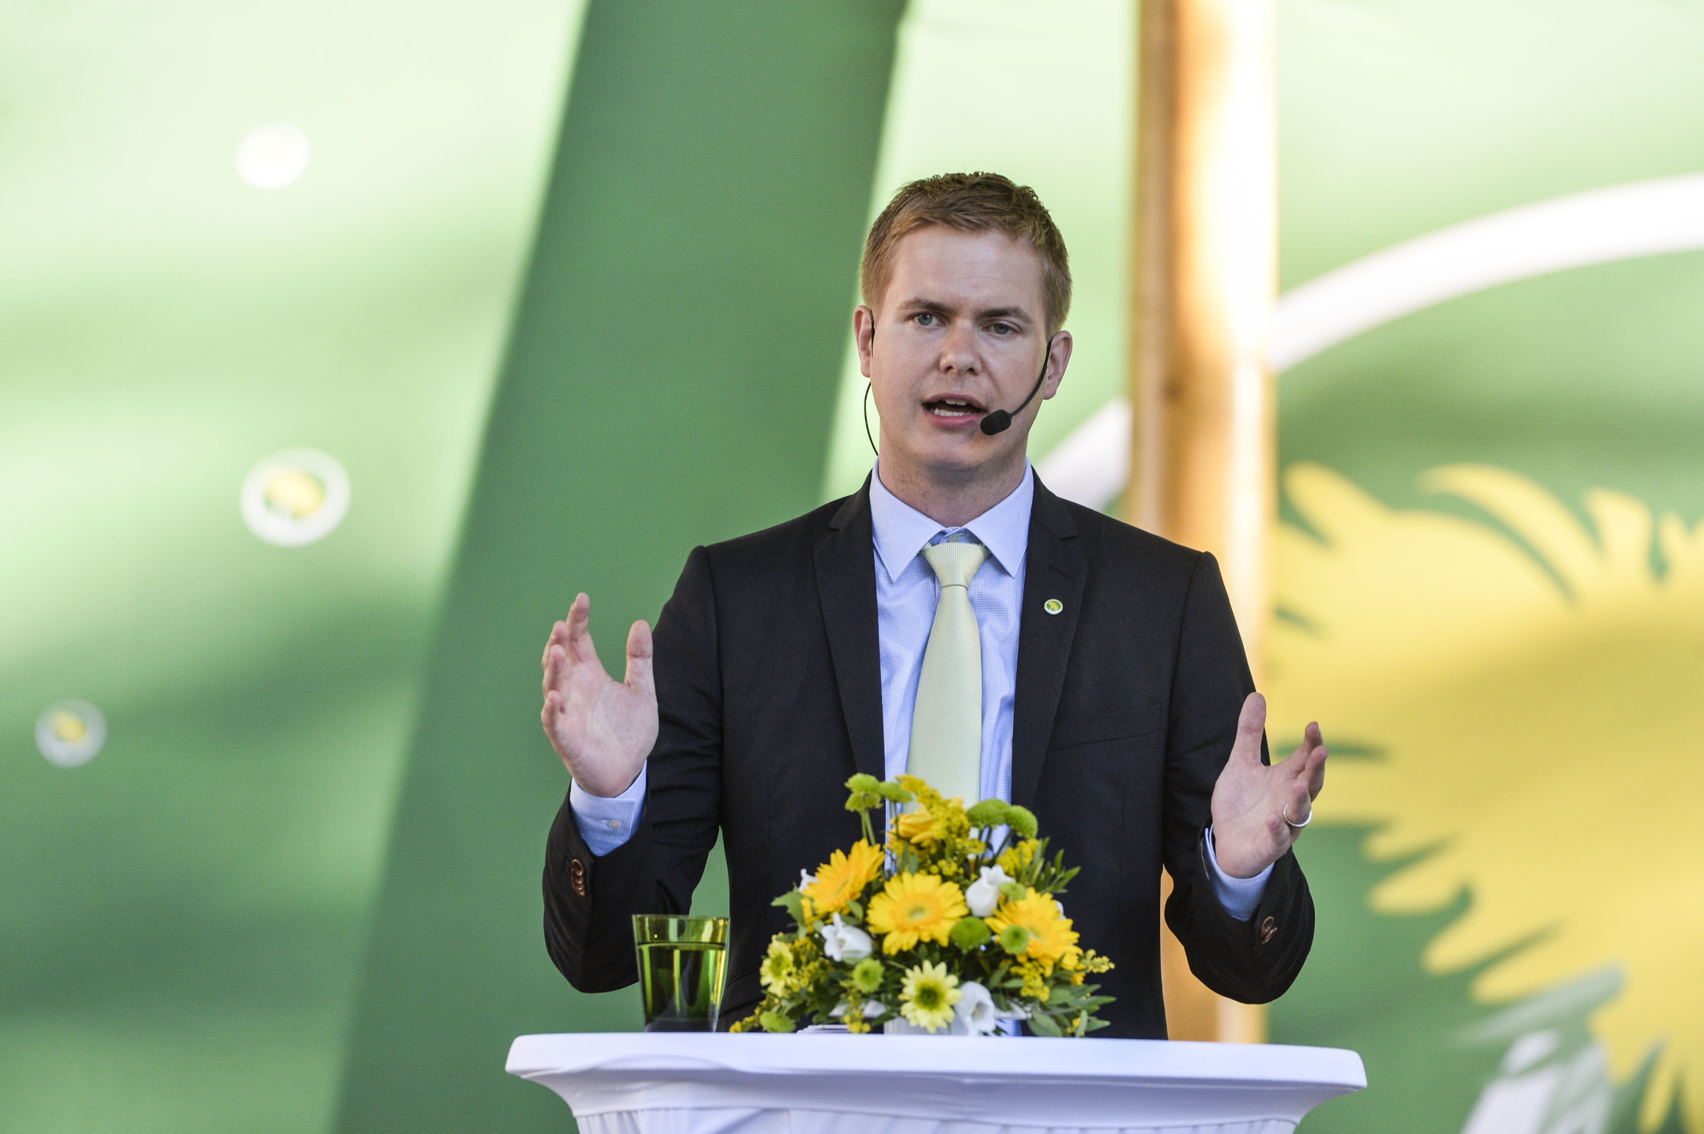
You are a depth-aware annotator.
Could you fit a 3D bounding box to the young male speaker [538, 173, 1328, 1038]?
[{"bbox_3d":[0.062,0.569,15.930,0.680,1.820,0.500,1,-2,3],"label":"young male speaker"}]

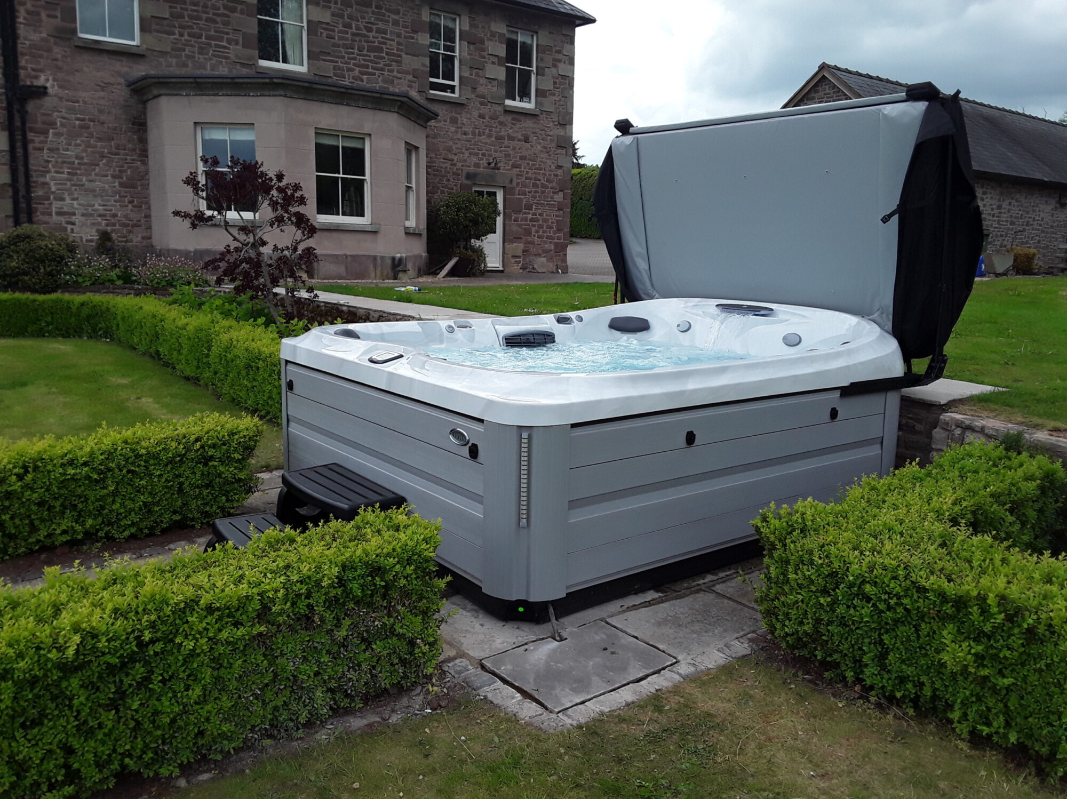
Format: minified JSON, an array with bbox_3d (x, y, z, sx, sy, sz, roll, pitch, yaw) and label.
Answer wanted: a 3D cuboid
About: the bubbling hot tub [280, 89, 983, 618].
[{"bbox_3d":[0.408,-0.535,4.391,2.916,2.138,2.389,-6,12,-37],"label":"bubbling hot tub"}]

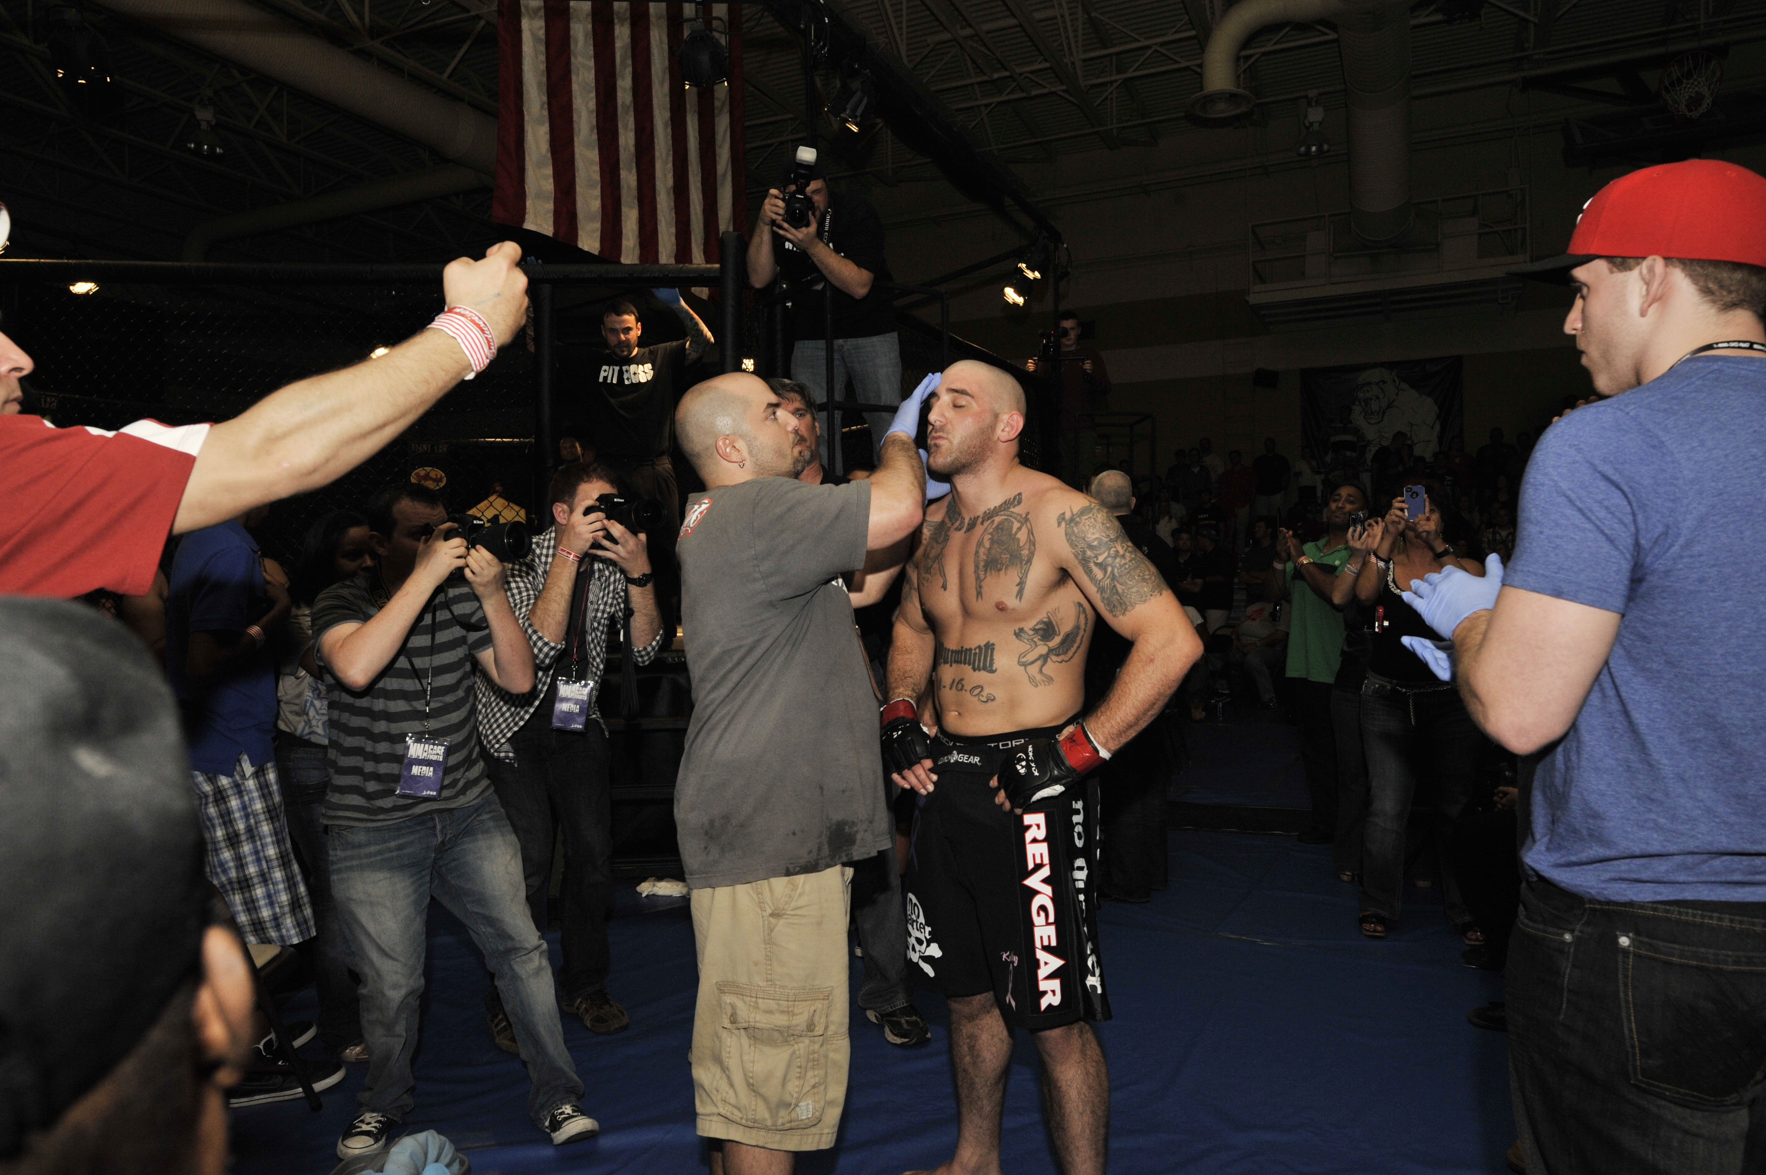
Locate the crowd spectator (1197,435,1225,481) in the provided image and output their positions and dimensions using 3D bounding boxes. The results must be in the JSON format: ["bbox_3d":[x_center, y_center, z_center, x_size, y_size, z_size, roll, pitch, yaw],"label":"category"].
[{"bbox_3d":[4.837,-1.323,17.404,0.540,1.780,0.380,-1,0,34],"label":"crowd spectator"}]

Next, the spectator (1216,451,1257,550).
[{"bbox_3d":[4.983,-1.039,16.504,0.560,1.760,0.420,-1,0,34],"label":"spectator"}]

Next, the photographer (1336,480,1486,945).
[{"bbox_3d":[2.021,0.468,4.460,0.540,1.650,0.480,-1,0,33],"label":"photographer"}]

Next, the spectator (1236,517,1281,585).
[{"bbox_3d":[3.812,0.167,11.901,0.500,1.760,0.360,-1,0,41],"label":"spectator"}]

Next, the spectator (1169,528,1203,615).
[{"bbox_3d":[3.152,0.272,12.304,0.550,1.770,0.420,-1,0,13],"label":"spectator"}]

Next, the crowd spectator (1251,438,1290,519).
[{"bbox_3d":[5.646,-1.269,17.104,0.580,1.800,0.400,-1,0,22],"label":"crowd spectator"}]

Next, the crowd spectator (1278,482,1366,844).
[{"bbox_3d":[2.184,0.371,5.884,0.520,1.790,0.480,-1,0,34],"label":"crowd spectator"}]

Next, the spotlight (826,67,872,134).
[{"bbox_3d":[-0.176,-2.637,6.400,0.230,0.340,0.220,30,11,19],"label":"spotlight"}]

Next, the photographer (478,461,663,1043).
[{"bbox_3d":[-0.923,0.480,3.473,0.560,1.700,0.580,-1,0,-31],"label":"photographer"}]

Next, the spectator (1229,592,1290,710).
[{"bbox_3d":[3.807,0.569,11.700,0.850,1.220,0.600,-1,0,-41],"label":"spectator"}]

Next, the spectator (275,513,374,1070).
[{"bbox_3d":[-1.573,0.561,3.383,0.400,1.570,0.460,-1,0,35],"label":"spectator"}]

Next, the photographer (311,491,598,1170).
[{"bbox_3d":[-1.034,0.539,2.830,0.560,1.580,0.560,-1,0,41],"label":"photographer"}]

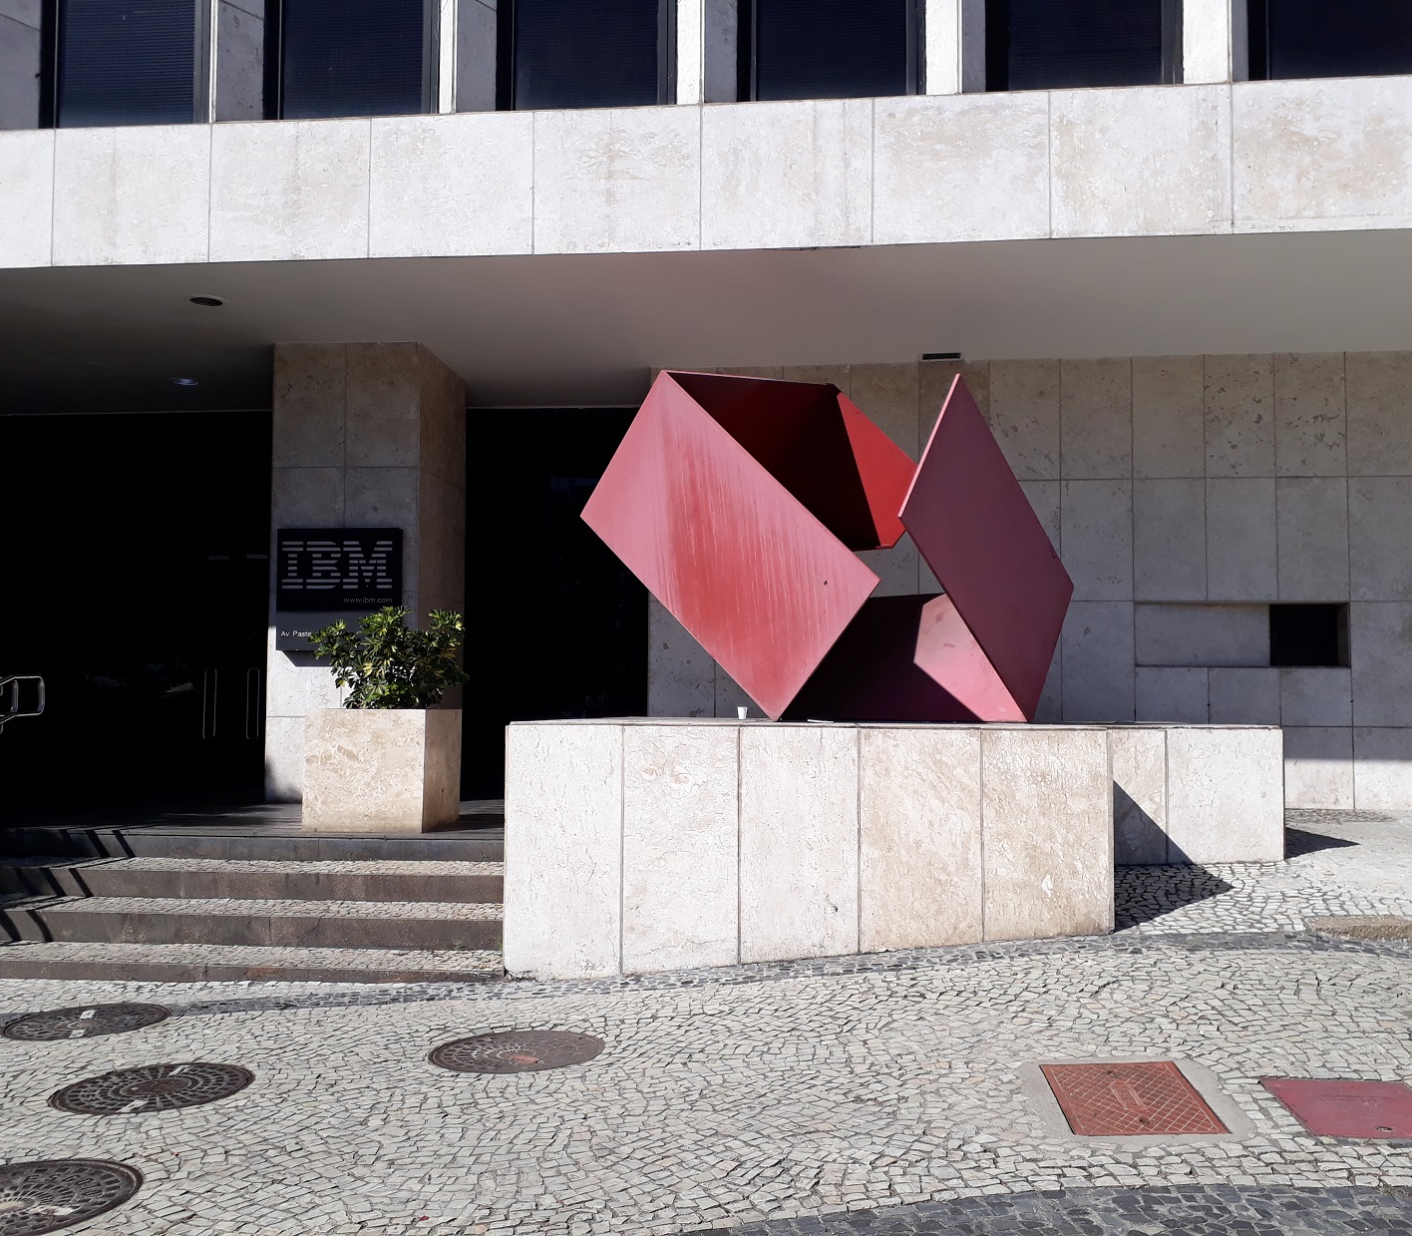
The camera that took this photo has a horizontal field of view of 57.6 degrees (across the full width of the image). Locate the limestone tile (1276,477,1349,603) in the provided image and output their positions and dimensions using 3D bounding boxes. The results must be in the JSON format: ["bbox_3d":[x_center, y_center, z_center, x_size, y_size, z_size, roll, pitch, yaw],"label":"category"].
[{"bbox_3d":[4.637,-0.601,9.825,0.523,0.953,0.030,0,-3,5],"label":"limestone tile"}]

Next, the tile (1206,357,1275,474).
[{"bbox_3d":[4.132,-1.568,9.985,0.540,0.959,0.030,0,-2,6],"label":"tile"}]

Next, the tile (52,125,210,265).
[{"bbox_3d":[-4.072,-2.993,9.126,1.169,0.990,0.040,0,-3,6],"label":"tile"}]

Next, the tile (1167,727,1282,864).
[{"bbox_3d":[2.868,0.986,7.125,0.636,0.737,0.030,0,-2,6],"label":"tile"}]

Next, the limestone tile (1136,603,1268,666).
[{"bbox_3d":[3.876,0.132,10.128,1.080,0.512,0.030,0,-2,6],"label":"limestone tile"}]

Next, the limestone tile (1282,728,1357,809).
[{"bbox_3d":[5.262,1.292,11.069,0.595,0.706,0.040,0,-3,6],"label":"limestone tile"}]

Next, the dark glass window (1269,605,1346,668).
[{"bbox_3d":[4.731,0.145,10.176,0.535,0.515,0.061,0,-3,5],"label":"dark glass window"}]

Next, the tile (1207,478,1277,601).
[{"bbox_3d":[4.679,-0.685,11.242,0.603,1.082,0.040,0,-3,6],"label":"tile"}]

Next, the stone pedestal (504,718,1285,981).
[{"bbox_3d":[1.292,1.278,8.072,4.312,1.283,3.500,0,-3,6],"label":"stone pedestal"}]

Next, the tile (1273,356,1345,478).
[{"bbox_3d":[4.636,-1.558,9.870,0.525,0.963,0.030,0,-3,5],"label":"tile"}]

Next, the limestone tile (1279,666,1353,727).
[{"bbox_3d":[4.636,0.604,9.768,0.518,0.438,0.030,0,-3,5],"label":"limestone tile"}]

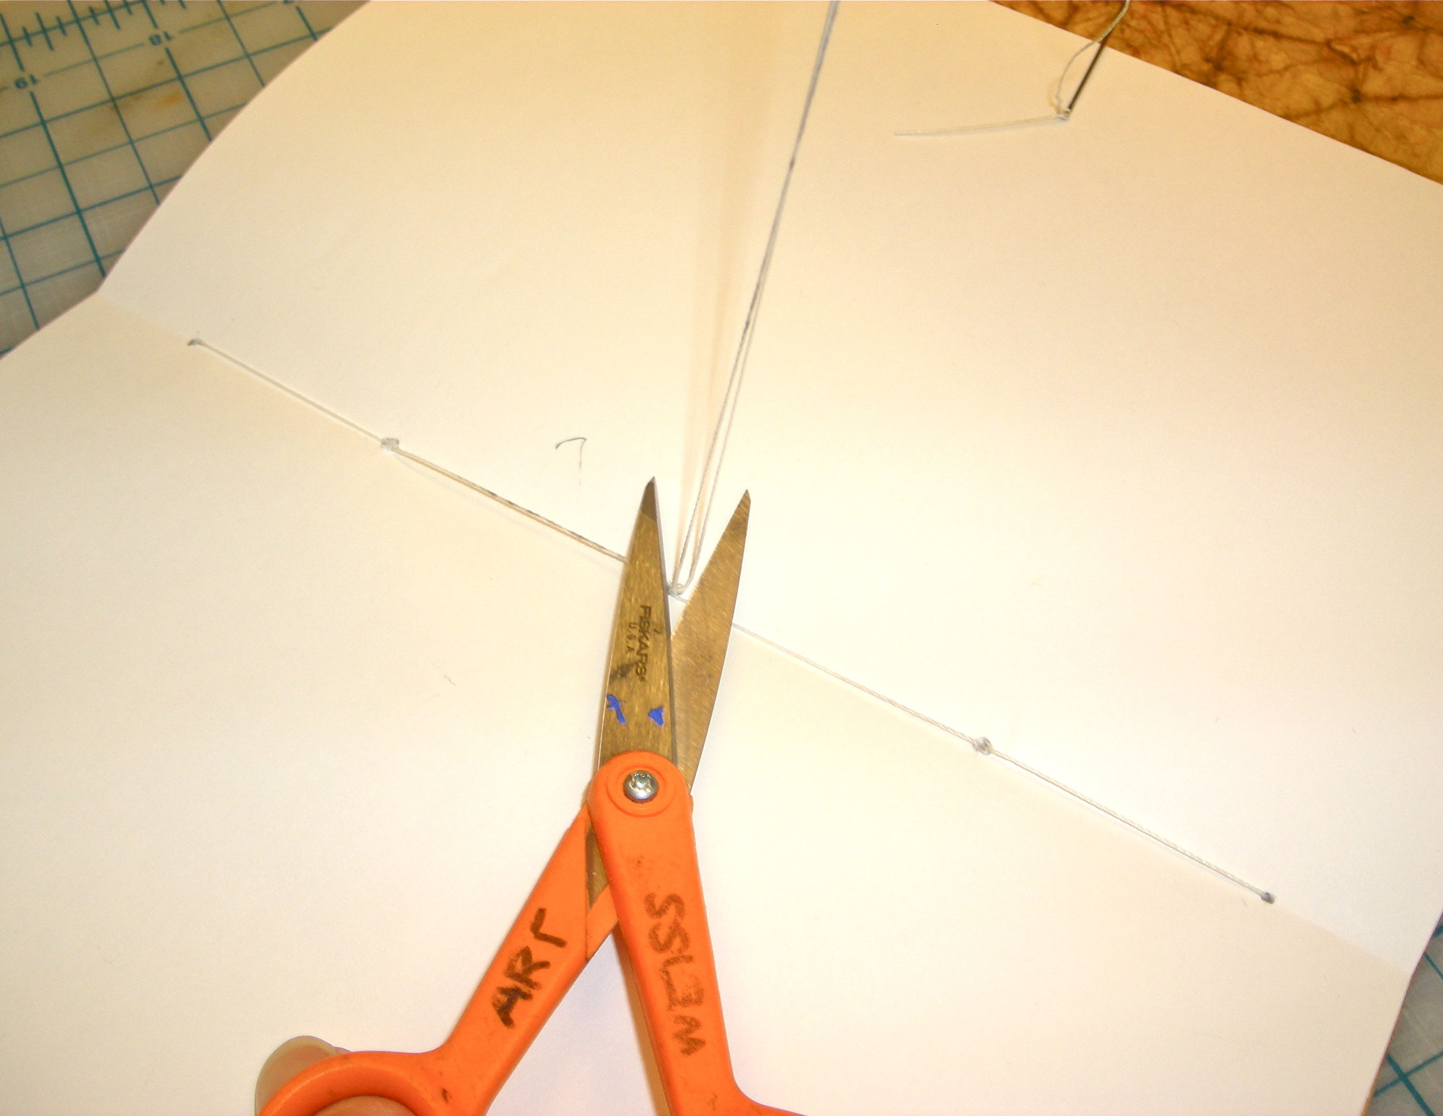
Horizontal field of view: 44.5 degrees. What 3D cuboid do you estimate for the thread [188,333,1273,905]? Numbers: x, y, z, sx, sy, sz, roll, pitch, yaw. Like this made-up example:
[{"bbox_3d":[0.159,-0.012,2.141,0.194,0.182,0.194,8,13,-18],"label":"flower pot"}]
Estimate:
[{"bbox_3d":[-0.007,0.004,0.246,0.178,0.003,0.003,27,59,19],"label":"thread"}]

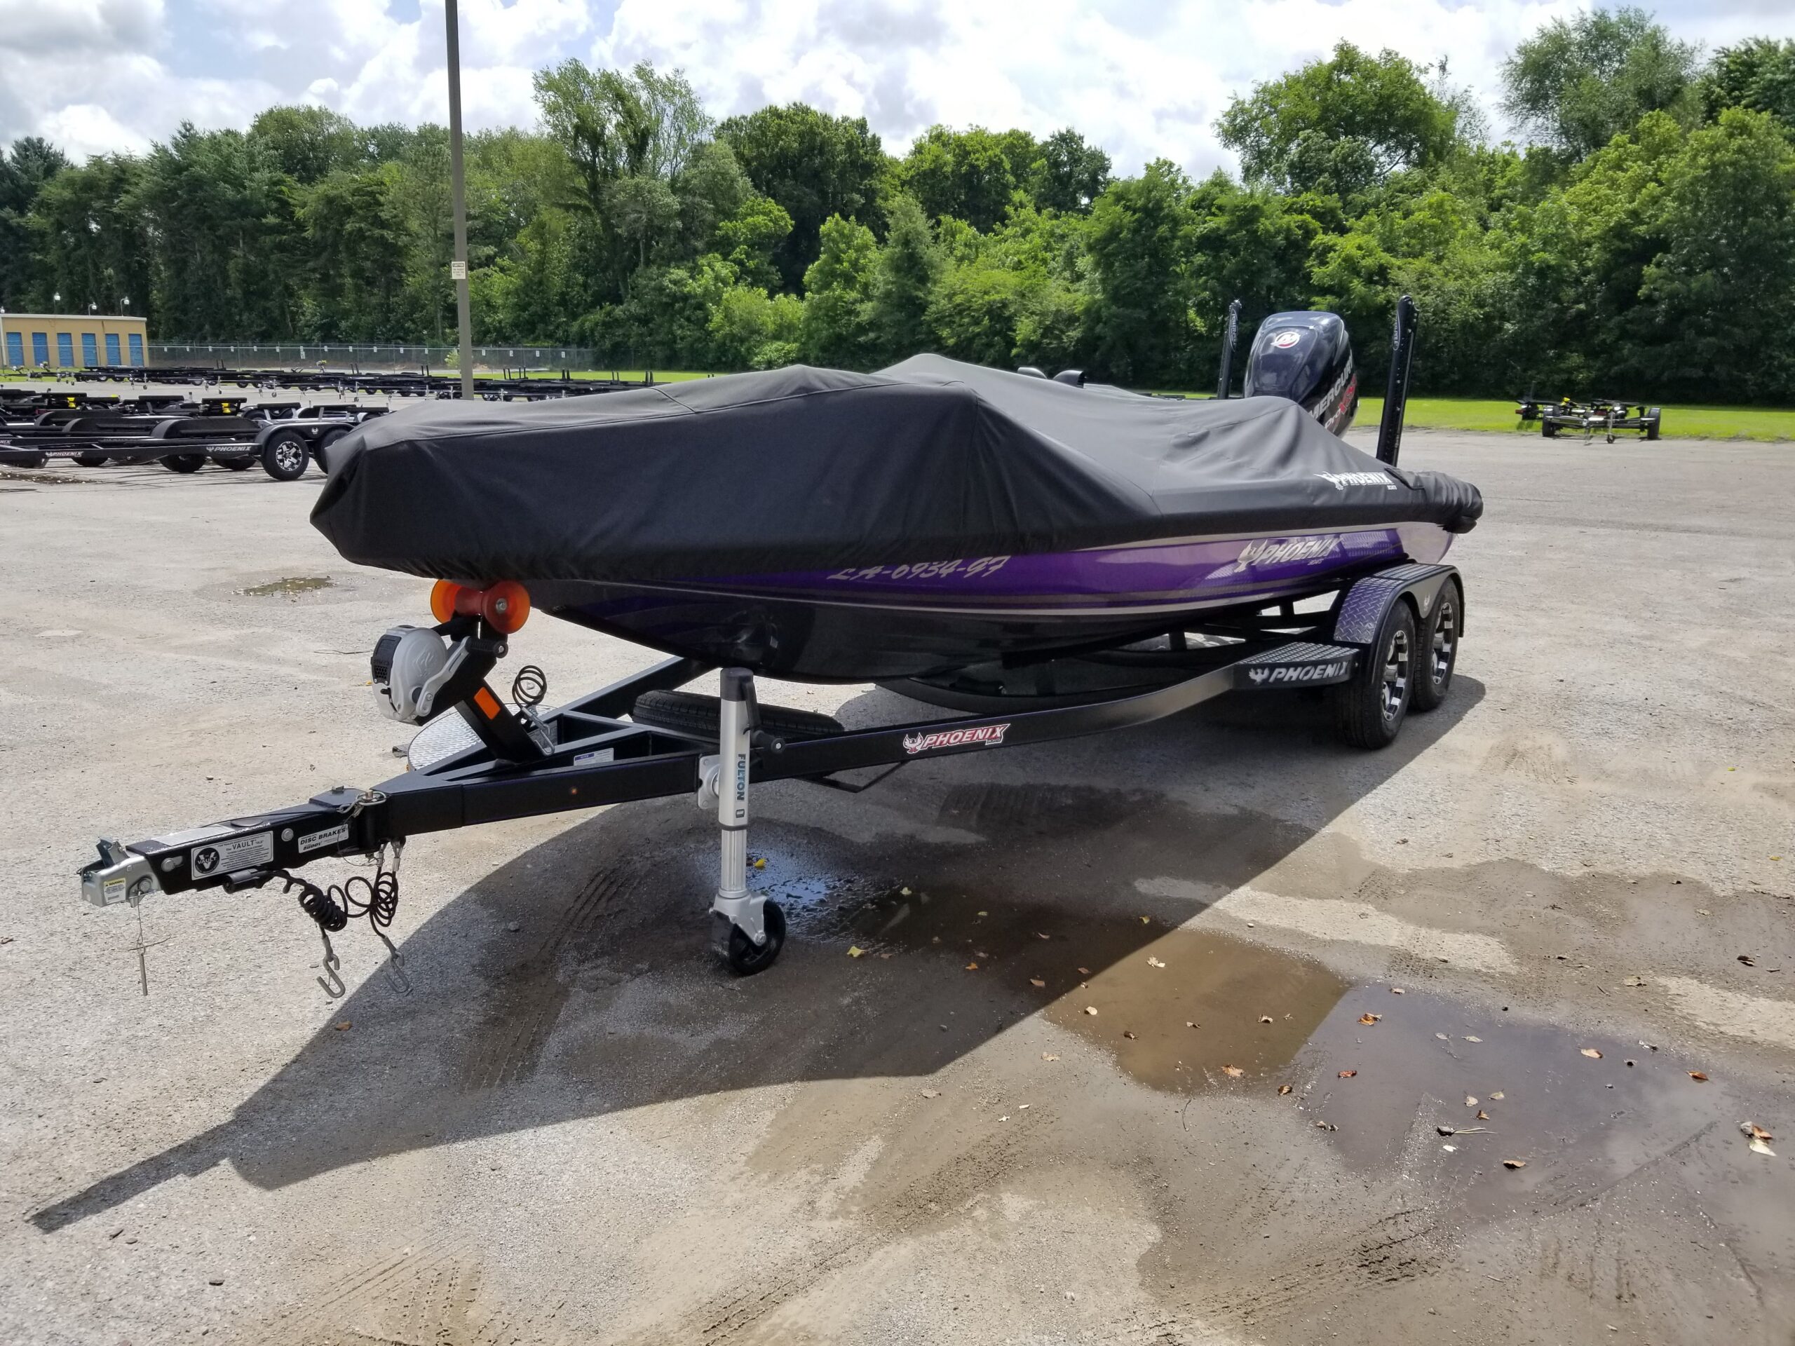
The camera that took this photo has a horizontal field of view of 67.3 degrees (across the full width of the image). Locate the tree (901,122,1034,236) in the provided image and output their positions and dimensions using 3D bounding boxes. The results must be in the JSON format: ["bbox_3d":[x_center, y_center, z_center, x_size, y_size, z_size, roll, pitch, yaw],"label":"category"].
[{"bbox_3d":[4.553,-28.918,93.076,9.187,16.878,8.727,2,13,3],"label":"tree"}]

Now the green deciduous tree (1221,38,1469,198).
[{"bbox_3d":[26.152,-27.223,81.234,14.479,19.965,13.031,5,13,18],"label":"green deciduous tree"}]

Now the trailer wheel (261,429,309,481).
[{"bbox_3d":[-8.379,-2.971,18.418,0.230,0.700,0.700,10,15,33],"label":"trailer wheel"}]

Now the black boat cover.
[{"bbox_3d":[0.561,-0.853,5.477,2.420,0.830,6.400,10,15,33],"label":"black boat cover"}]

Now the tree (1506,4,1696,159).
[{"bbox_3d":[41.606,-28.270,81.521,11.816,22.239,10.634,8,14,27],"label":"tree"}]

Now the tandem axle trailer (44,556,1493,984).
[{"bbox_3d":[0.423,-0.127,5.454,2.460,1.120,7.020,10,15,33],"label":"tandem axle trailer"}]

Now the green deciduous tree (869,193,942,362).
[{"bbox_3d":[0.436,-22.308,78.118,4.219,10.330,4.008,1,13,0],"label":"green deciduous tree"}]

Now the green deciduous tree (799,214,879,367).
[{"bbox_3d":[-3.413,-21.784,78.073,4.625,9.164,4.393,0,13,-3],"label":"green deciduous tree"}]

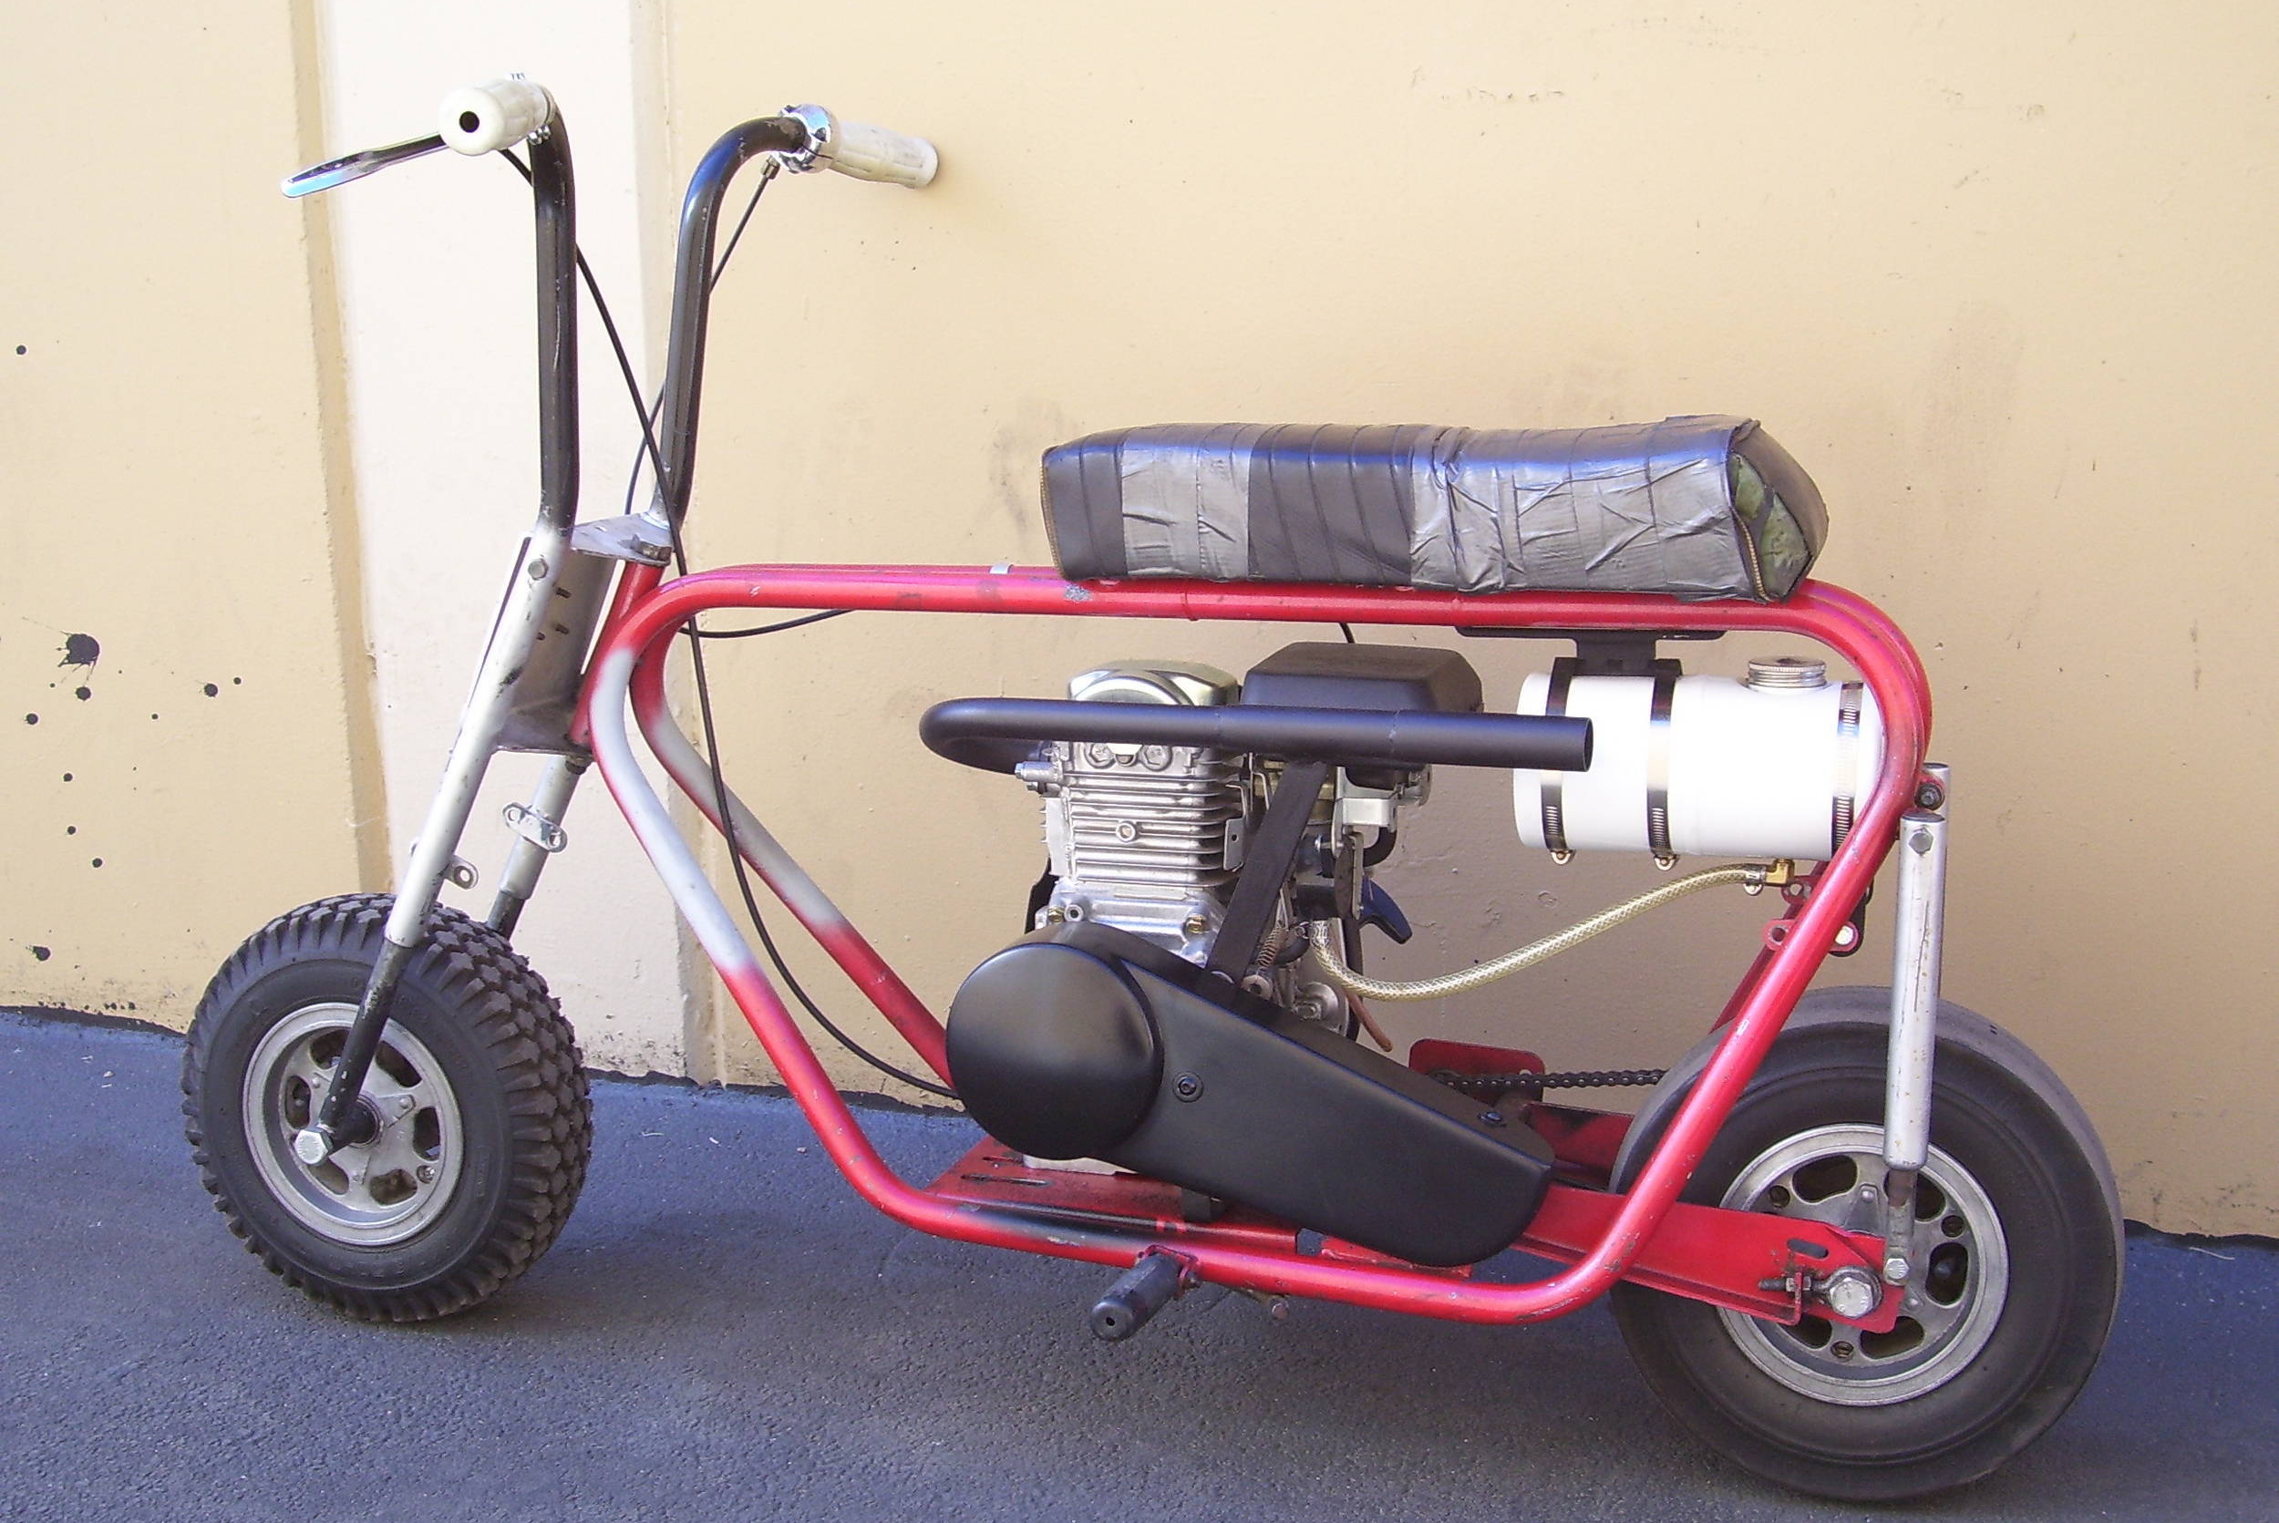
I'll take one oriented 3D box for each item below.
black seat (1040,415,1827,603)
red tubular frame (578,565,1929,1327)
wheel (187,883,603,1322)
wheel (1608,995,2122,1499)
[{"bbox_3d":[0.186,-0.163,1.687,0.451,0.100,0.201,3,11,15],"label":"black seat"},{"bbox_3d":[0.041,0.097,1.774,0.882,0.466,0.211,3,11,15],"label":"red tubular frame"},{"bbox_3d":[-0.532,0.245,1.957,0.308,0.308,0.096,4,11,18],"label":"wheel"},{"bbox_3d":[0.442,0.295,1.700,0.310,0.310,0.125,3,11,15],"label":"wheel"}]

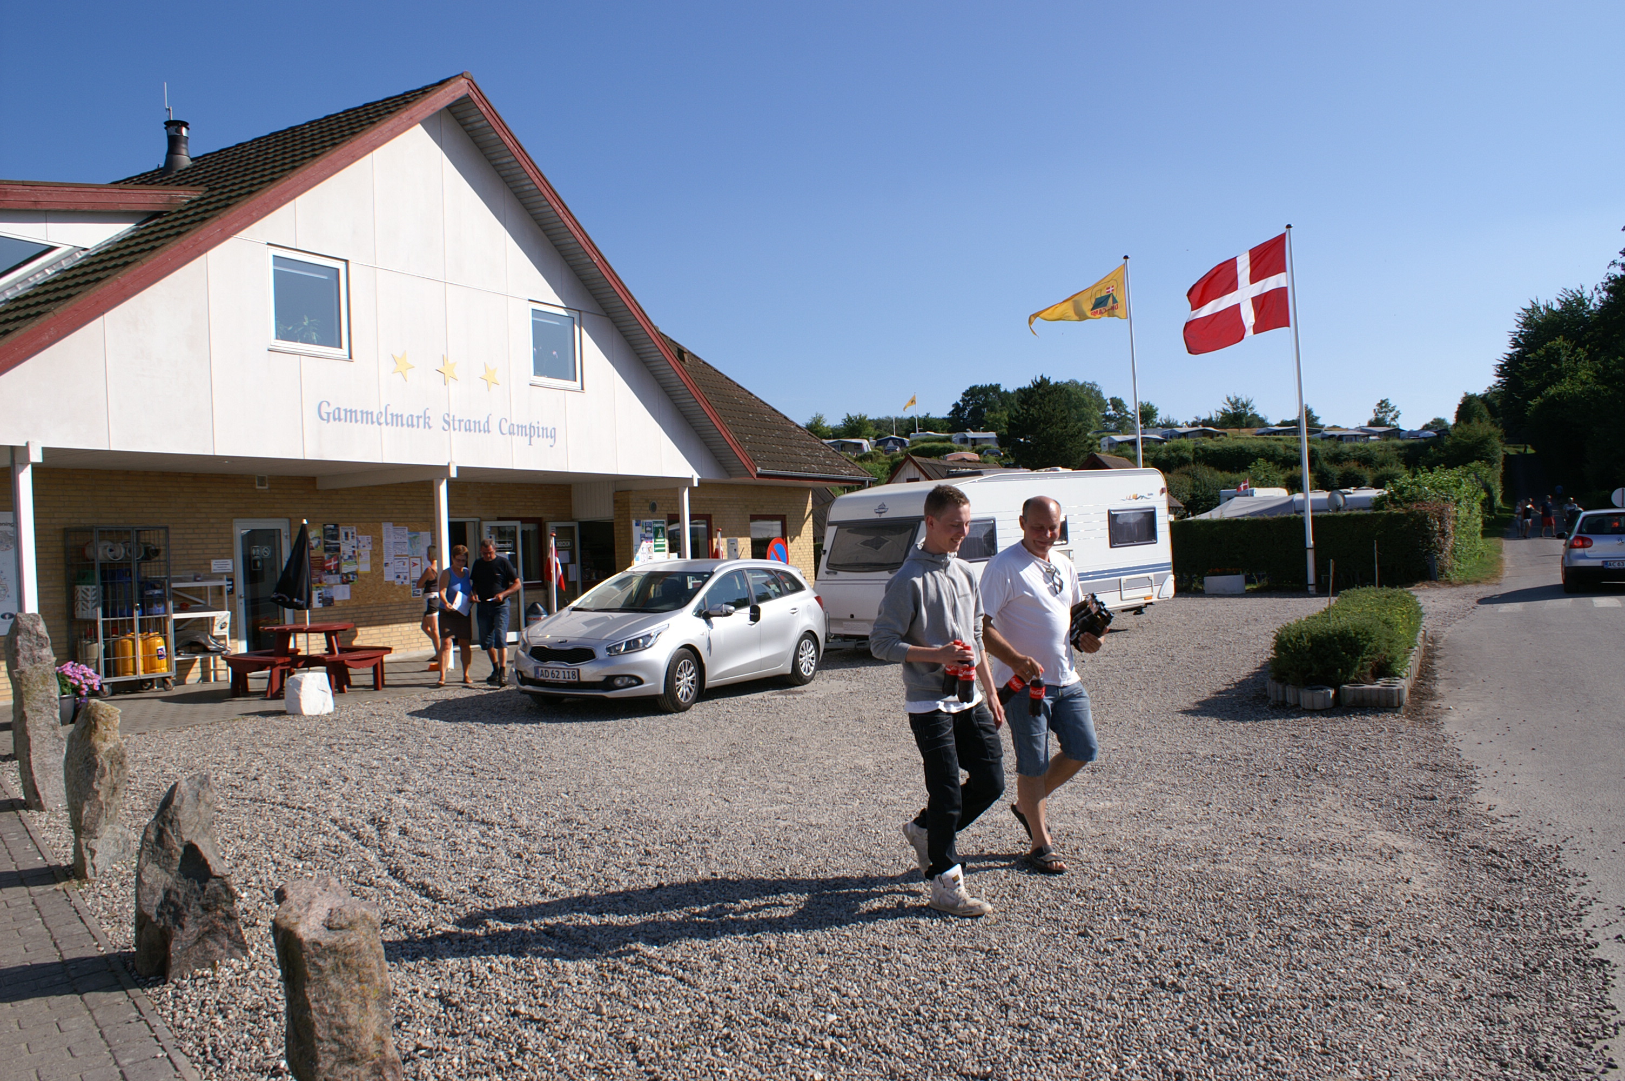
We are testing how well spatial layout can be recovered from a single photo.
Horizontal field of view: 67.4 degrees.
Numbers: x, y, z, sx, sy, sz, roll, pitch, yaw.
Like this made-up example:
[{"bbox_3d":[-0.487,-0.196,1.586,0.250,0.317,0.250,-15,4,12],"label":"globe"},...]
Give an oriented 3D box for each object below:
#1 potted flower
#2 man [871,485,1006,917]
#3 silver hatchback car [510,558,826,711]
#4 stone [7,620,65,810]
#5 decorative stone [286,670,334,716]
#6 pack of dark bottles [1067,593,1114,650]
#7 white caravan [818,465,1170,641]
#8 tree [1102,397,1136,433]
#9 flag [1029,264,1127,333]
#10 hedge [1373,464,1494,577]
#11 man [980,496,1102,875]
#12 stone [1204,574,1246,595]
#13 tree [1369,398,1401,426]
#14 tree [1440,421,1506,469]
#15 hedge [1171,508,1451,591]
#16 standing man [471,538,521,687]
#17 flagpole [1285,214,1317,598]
[{"bbox_3d":[-7.511,1.558,12.400,0.520,0.650,0.500,-2,0,0],"label":"potted flower"},{"bbox_3d":[0.545,0.666,5.150,0.570,1.760,0.510,-4,-1,38],"label":"man"},{"bbox_3d":[-1.434,0.984,13.490,1.800,1.485,4.500,-3,-1,26],"label":"silver hatchback car"},{"bbox_3d":[-5.638,1.246,8.850,0.290,1.410,0.330,-3,-1,27],"label":"stone"},{"bbox_3d":[-5.274,1.560,12.752,0.450,0.460,0.420,-3,-1,25],"label":"decorative stone"},{"bbox_3d":[1.344,0.400,5.950,0.235,0.200,0.135,-41,4,3],"label":"pack of dark bottles"},{"bbox_3d":[2.659,0.235,17.898,5.343,2.490,2.320,-4,1,-37],"label":"white caravan"},{"bbox_3d":[41.547,-16.858,165.000,4.600,5.100,4.600,-3,-1,14],"label":"tree"},{"bbox_3d":[6.210,-5.660,28.500,2.300,1.600,0.400,-3,-1,6],"label":"flag"},{"bbox_3d":[15.973,-0.581,30.942,1.600,2.600,9.500,-3,-1,31],"label":"hedge"},{"bbox_3d":[1.091,0.683,5.800,0.580,1.770,0.520,-2,-1,-42],"label":"man"},{"bbox_3d":[9.488,1.016,28.000,0.950,0.450,0.450,-2,0,0],"label":"stone"},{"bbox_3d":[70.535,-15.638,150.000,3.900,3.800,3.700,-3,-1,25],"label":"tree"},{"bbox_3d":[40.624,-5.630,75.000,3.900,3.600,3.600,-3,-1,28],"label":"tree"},{"bbox_3d":[11.292,0.286,28.997,7.300,1.750,1.000,-2,0,0],"label":"hedge"},{"bbox_3d":[-3.925,0.872,15.008,0.600,1.760,0.420,-3,-1,-2],"label":"standing man"},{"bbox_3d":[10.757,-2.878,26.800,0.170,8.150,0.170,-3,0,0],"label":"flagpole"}]

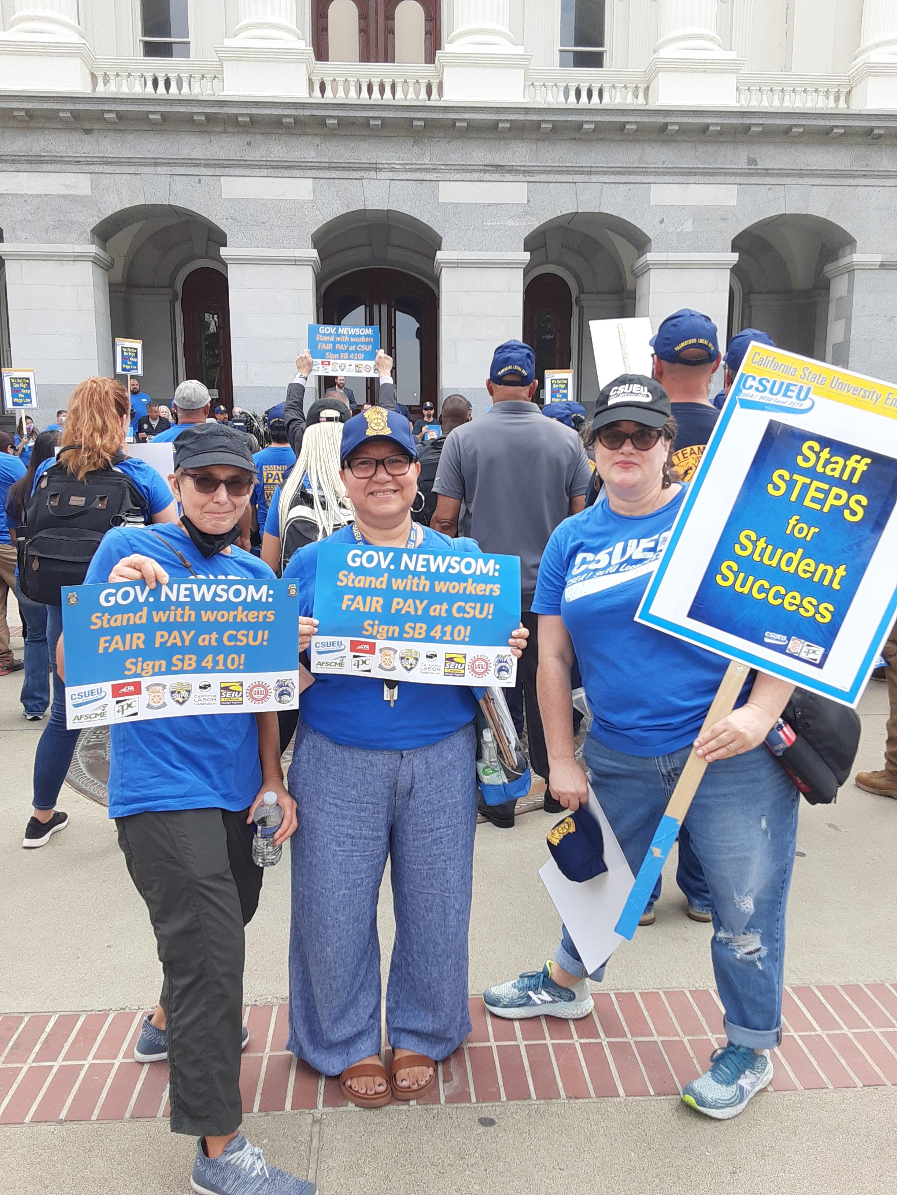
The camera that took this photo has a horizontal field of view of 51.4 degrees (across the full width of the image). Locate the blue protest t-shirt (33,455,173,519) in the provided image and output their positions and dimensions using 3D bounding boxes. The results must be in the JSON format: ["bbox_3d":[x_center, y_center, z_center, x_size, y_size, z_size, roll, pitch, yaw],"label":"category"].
[{"bbox_3d":[-1.235,-0.188,3.374,0.490,0.630,0.280,-1,9,-4],"label":"blue protest t-shirt"}]

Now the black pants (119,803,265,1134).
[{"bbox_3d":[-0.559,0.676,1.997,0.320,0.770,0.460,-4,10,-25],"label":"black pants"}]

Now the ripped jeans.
[{"bbox_3d":[0.543,0.625,2.291,0.560,0.810,0.380,4,10,24],"label":"ripped jeans"}]

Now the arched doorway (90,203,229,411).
[{"bbox_3d":[-5.359,-4.824,18.102,2.460,4.950,1.250,-1,9,-4],"label":"arched doorway"}]

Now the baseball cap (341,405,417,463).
[{"bbox_3d":[-0.143,-0.334,1.936,0.165,0.130,0.255,-1,7,-3],"label":"baseball cap"}]

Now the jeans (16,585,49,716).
[{"bbox_3d":[-2.190,0.177,5.150,0.370,0.880,0.280,-1,10,-5],"label":"jeans"}]

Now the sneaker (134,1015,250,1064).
[{"bbox_3d":[-0.636,1.088,2.347,0.283,0.100,0.100,-2,10,-9],"label":"sneaker"}]

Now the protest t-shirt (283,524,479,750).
[{"bbox_3d":[-0.147,0.069,2.114,0.460,0.500,0.310,-2,9,-11],"label":"protest t-shirt"}]

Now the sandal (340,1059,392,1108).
[{"bbox_3d":[-0.186,1.093,2.220,0.105,0.085,0.245,1,9,2],"label":"sandal"}]

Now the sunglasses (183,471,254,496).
[{"bbox_3d":[-0.484,-0.243,1.944,0.138,0.045,0.145,4,7,-28],"label":"sunglasses"}]

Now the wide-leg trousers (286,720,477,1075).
[{"bbox_3d":[-0.152,0.663,2.189,0.430,0.880,0.310,0,10,3],"label":"wide-leg trousers"}]

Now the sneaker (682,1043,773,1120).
[{"bbox_3d":[0.647,1.092,2.144,0.285,0.115,0.108,-8,12,-41],"label":"sneaker"}]

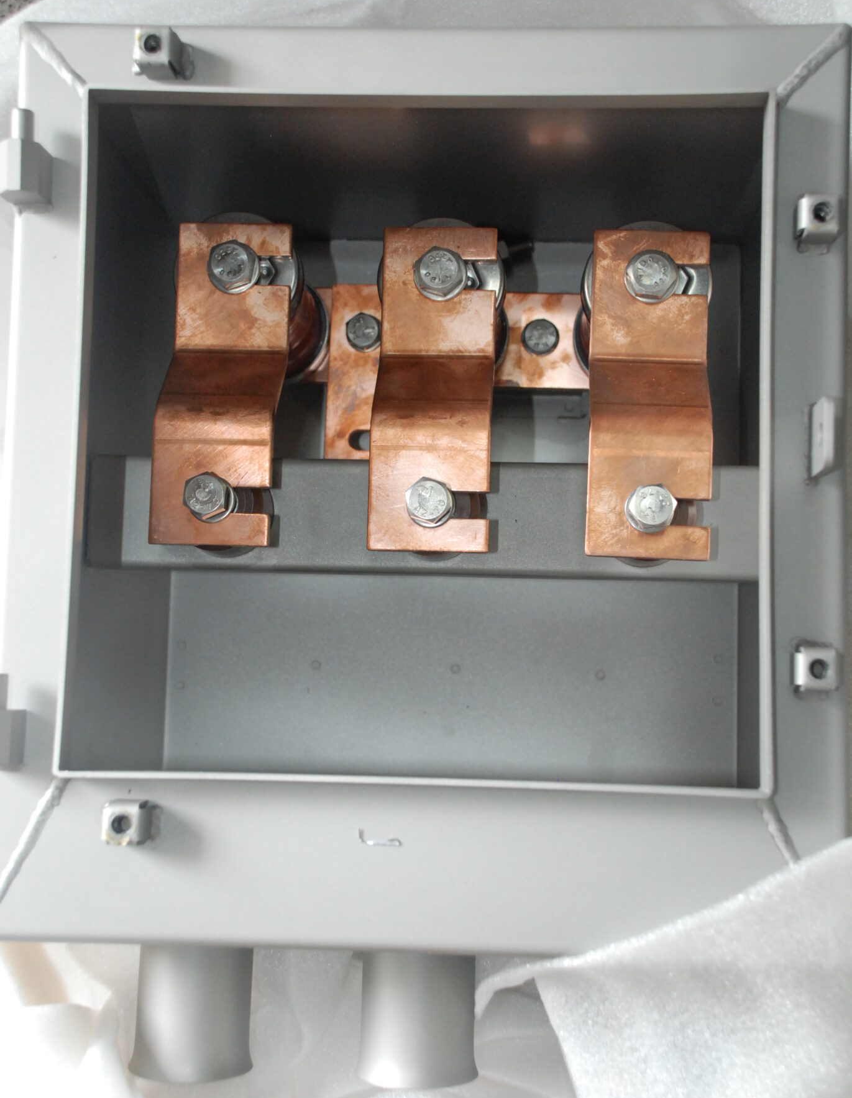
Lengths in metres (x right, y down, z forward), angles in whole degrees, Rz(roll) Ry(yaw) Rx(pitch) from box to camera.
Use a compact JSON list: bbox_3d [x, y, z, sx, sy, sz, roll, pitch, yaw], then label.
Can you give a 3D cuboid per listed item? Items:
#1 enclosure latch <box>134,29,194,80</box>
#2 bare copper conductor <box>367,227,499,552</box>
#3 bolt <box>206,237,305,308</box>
[{"bbox_3d":[-0.104,-0.192,0.630,0.020,0.018,0.015,1,86,4],"label":"enclosure latch"},{"bbox_3d":[0.004,-0.070,0.694,0.050,0.035,0.144,1,86,4],"label":"bare copper conductor"},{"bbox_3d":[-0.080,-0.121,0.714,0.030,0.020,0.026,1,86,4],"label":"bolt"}]

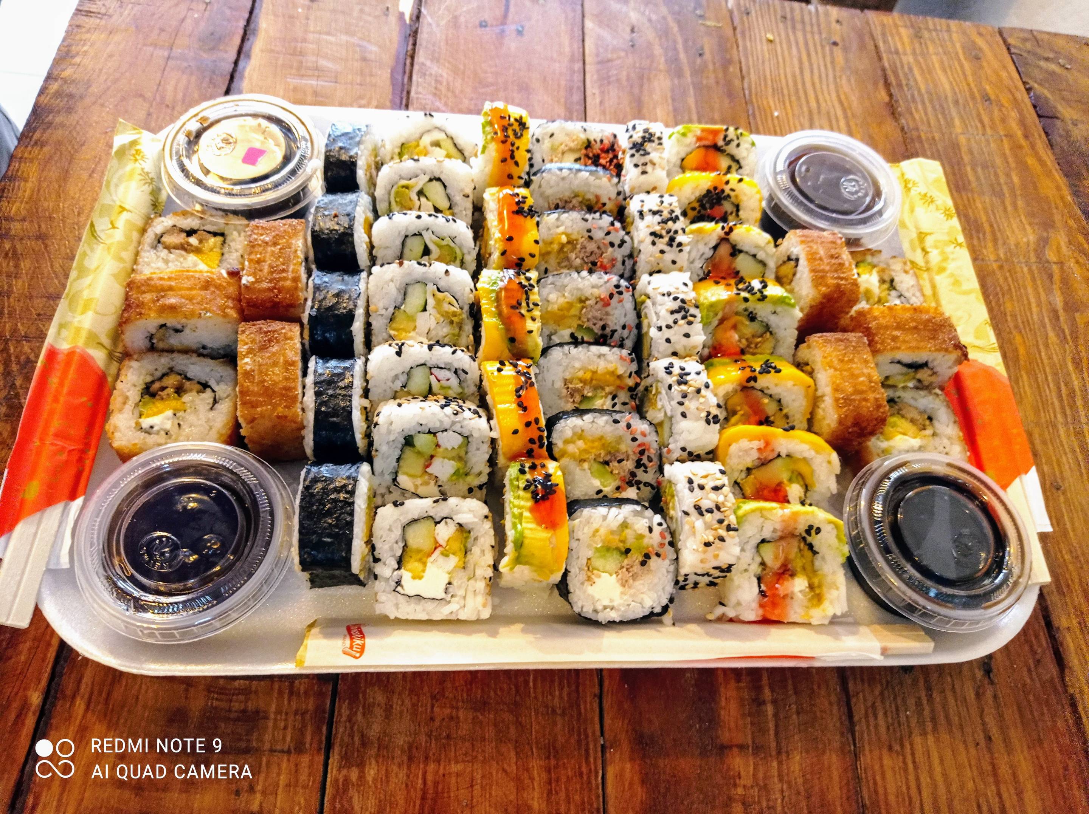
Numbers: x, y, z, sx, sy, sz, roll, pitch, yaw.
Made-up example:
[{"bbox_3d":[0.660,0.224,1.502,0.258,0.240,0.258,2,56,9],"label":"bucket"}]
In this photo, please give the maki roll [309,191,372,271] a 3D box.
[{"bbox_3d":[-0.082,-0.066,0.356,0.019,0.038,0.037,-1,59,-4],"label":"maki roll"}]

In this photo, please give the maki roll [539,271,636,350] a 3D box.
[{"bbox_3d":[0.018,-0.037,0.366,0.038,0.021,0.037,1,103,-7],"label":"maki roll"}]

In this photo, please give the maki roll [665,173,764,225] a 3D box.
[{"bbox_3d":[0.073,-0.081,0.380,0.037,0.039,0.021,12,18,1],"label":"maki roll"}]

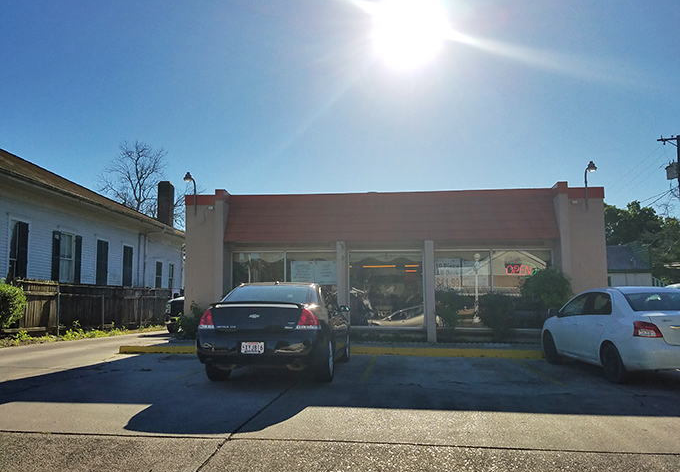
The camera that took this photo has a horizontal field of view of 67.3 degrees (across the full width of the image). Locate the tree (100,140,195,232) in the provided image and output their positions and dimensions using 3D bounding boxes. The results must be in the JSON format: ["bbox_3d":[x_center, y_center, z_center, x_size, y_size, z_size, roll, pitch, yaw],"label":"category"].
[{"bbox_3d":[-13.978,-0.658,36.381,7.200,12.850,7.000,0,-7,0],"label":"tree"}]

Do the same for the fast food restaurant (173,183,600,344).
[{"bbox_3d":[1.708,1.336,17.403,10.790,3.930,10.000,-1,-7,6],"label":"fast food restaurant"}]

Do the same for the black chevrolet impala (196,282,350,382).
[{"bbox_3d":[-0.867,1.555,8.920,1.870,1.490,5.090,0,-7,5],"label":"black chevrolet impala"}]

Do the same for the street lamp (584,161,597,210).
[{"bbox_3d":[6.167,-1.243,12.573,0.280,1.150,0.580,-1,-7,6],"label":"street lamp"}]

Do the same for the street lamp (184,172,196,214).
[{"bbox_3d":[-3.962,-1.139,13.533,0.280,1.130,0.580,-1,-7,6],"label":"street lamp"}]

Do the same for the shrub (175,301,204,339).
[{"bbox_3d":[-3.820,2.188,13.226,0.900,1.000,0.800,-1,-7,6],"label":"shrub"}]

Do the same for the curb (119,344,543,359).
[{"bbox_3d":[-0.260,2.489,10.971,9.300,0.170,0.220,0,-7,5],"label":"curb"}]

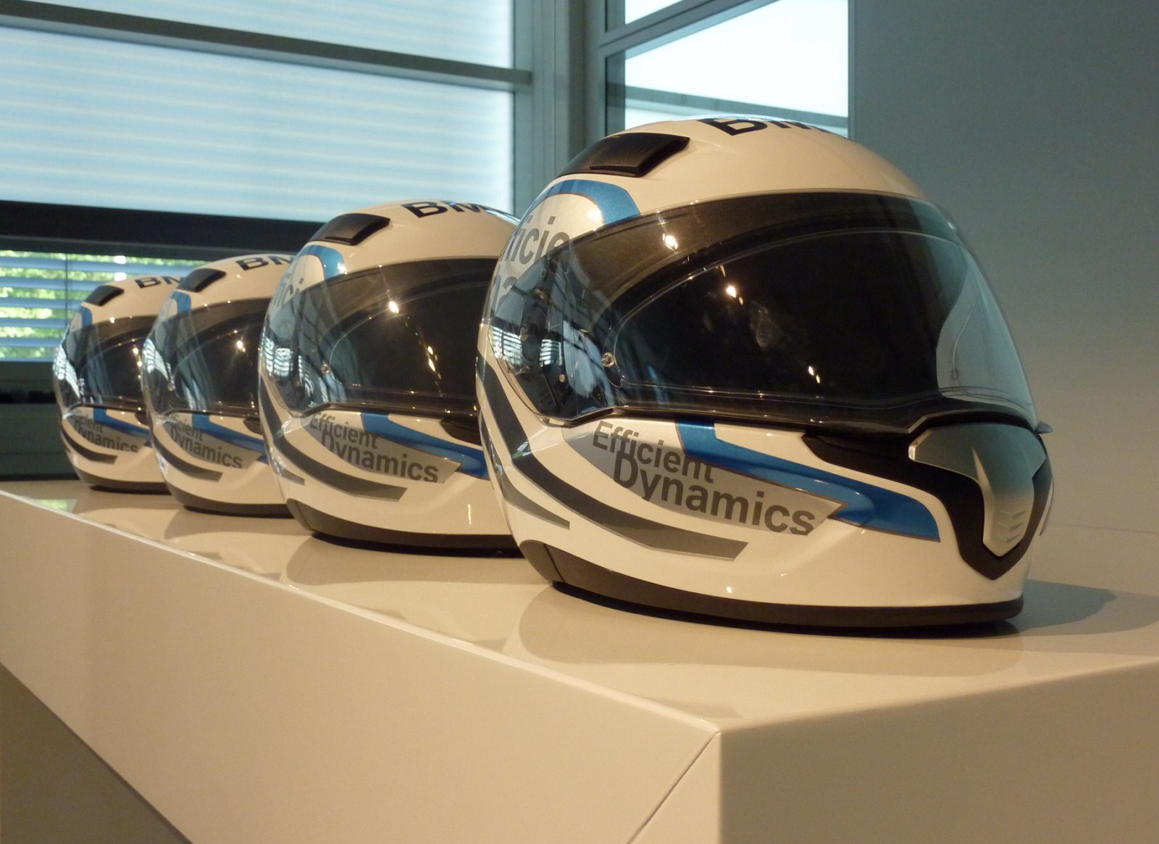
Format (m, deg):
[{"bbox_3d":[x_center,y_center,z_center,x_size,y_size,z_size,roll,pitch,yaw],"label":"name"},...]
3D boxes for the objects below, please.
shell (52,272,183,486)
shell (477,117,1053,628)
[{"bbox_3d":[-0.531,-0.053,1.716,0.250,0.270,0.345,0,1,-41],"label":"shell"},{"bbox_3d":[0.091,-0.038,0.759,0.250,0.270,0.345,0,1,-41],"label":"shell"}]

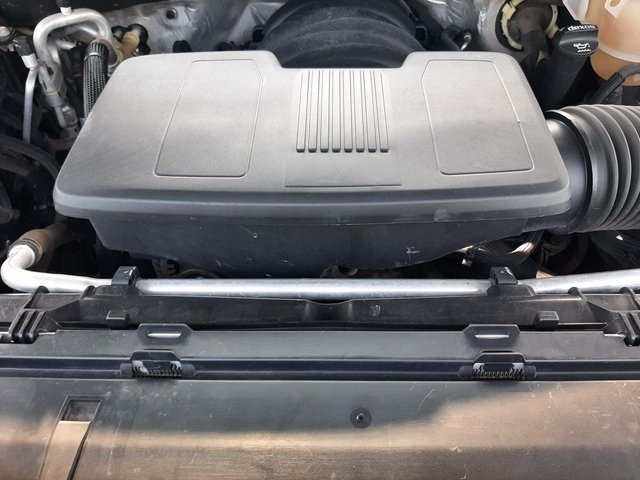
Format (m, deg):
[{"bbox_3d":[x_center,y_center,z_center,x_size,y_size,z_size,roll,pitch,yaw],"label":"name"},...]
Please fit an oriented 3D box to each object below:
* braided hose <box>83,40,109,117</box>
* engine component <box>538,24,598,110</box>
[{"bbox_3d":[-0.305,-0.217,0.655,0.032,0.032,0.115,0,80,-11],"label":"braided hose"},{"bbox_3d":[0.397,-0.274,0.770,0.055,0.145,0.052,3,58,5],"label":"engine component"}]

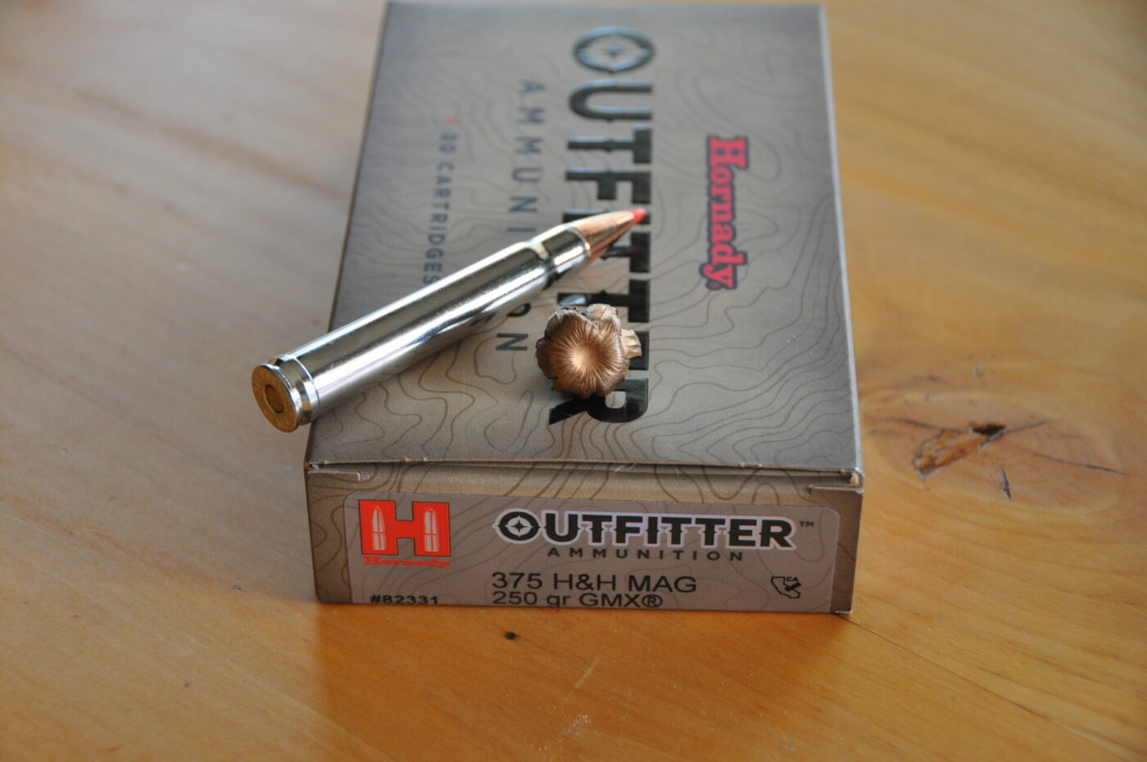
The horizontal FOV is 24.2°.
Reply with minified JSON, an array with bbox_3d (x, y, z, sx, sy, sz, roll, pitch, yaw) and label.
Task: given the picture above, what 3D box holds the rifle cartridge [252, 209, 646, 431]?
[{"bbox_3d":[-0.020,-0.015,0.510,0.091,0.013,0.013,-28,46,-31],"label":"rifle cartridge"}]

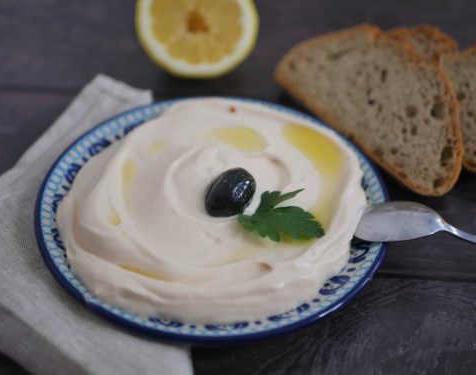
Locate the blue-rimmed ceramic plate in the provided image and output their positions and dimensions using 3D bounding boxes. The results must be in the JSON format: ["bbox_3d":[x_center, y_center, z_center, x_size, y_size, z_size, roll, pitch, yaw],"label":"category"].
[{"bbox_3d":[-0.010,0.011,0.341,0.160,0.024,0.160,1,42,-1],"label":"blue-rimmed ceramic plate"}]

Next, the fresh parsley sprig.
[{"bbox_3d":[0.018,0.012,0.318,0.037,0.012,0.033,8,43,6],"label":"fresh parsley sprig"}]

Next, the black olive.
[{"bbox_3d":[-0.003,0.003,0.323,0.019,0.019,0.028,27,48,25],"label":"black olive"}]

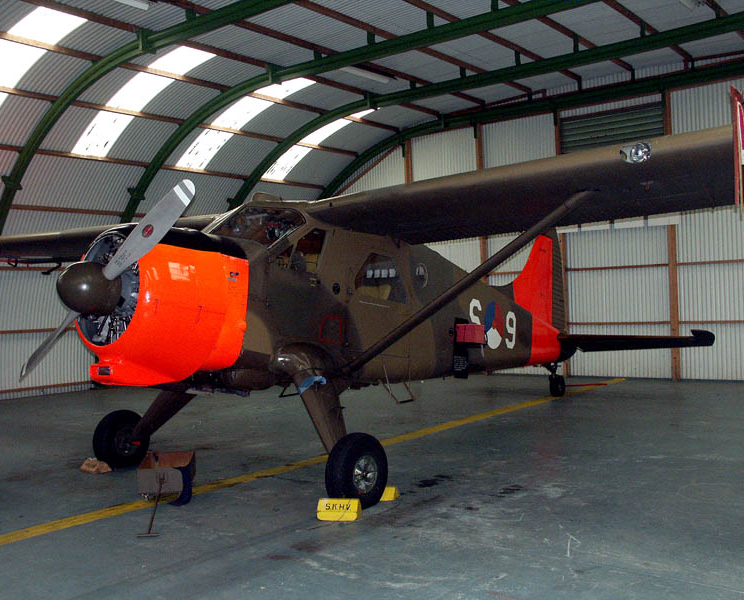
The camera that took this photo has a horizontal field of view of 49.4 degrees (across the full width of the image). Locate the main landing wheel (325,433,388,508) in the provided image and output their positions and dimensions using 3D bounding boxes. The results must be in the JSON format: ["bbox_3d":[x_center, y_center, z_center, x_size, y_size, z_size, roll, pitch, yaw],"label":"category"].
[{"bbox_3d":[-0.114,1.345,6.369,0.235,0.610,0.620,-2,0,38],"label":"main landing wheel"}]

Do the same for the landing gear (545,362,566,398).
[{"bbox_3d":[2.913,1.258,12.746,0.180,0.555,0.400,-2,0,38],"label":"landing gear"}]

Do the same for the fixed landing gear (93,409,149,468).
[{"bbox_3d":[-2.562,1.433,8.293,0.235,0.610,0.620,-2,0,38],"label":"fixed landing gear"}]

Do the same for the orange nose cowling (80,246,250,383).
[{"bbox_3d":[-1.816,0.114,6.781,1.220,1.230,1.030,-2,-8,38],"label":"orange nose cowling"}]

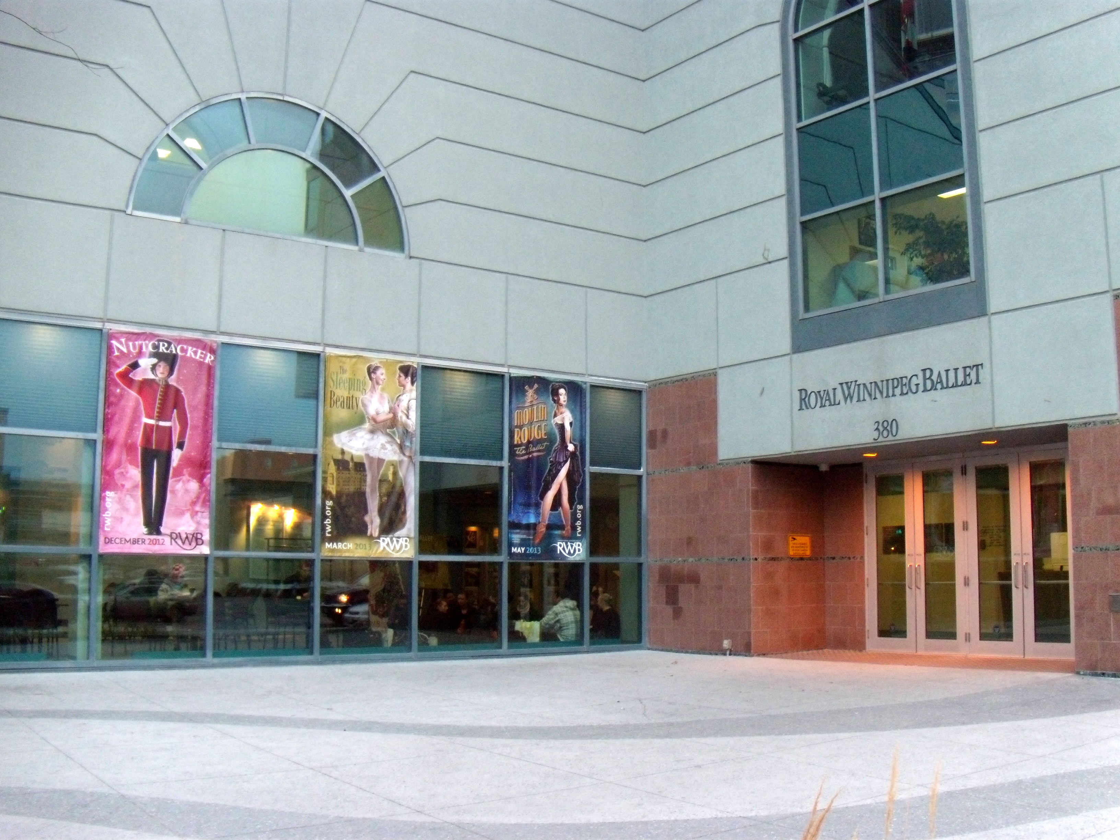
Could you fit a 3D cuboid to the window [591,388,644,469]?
[{"bbox_3d":[0.792,0.121,16.473,0.946,1.157,0.100,5,-8,-35],"label":"window"}]

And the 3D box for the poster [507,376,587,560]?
[{"bbox_3d":[-0.132,0.654,15.682,1.273,2.440,0.050,5,-8,-35],"label":"poster"}]

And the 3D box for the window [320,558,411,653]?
[{"bbox_3d":[-2.398,2.303,14.470,1.180,1.134,0.100,5,-10,-32],"label":"window"}]

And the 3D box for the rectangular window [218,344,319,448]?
[{"bbox_3d":[-3.515,-0.276,14.120,1.197,1.170,0.100,5,-10,-32],"label":"rectangular window"}]

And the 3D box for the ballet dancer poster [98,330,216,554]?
[{"bbox_3d":[-4.572,0.263,13.289,1.178,2.484,0.040,5,-10,-32],"label":"ballet dancer poster"}]

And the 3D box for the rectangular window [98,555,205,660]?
[{"bbox_3d":[-4.577,2.098,13.095,1.154,1.130,0.100,5,-10,-32],"label":"rectangular window"}]

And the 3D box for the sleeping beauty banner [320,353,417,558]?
[{"bbox_3d":[-2.281,0.444,14.151,1.239,2.419,0.050,5,-8,-35],"label":"sleeping beauty banner"}]

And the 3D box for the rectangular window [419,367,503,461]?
[{"bbox_3d":[-1.308,-0.066,15.512,1.215,1.171,0.100,5,-10,-32],"label":"rectangular window"}]

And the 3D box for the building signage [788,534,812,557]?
[{"bbox_3d":[3.260,1.708,15.831,0.380,0.290,0.030,5,-10,-32],"label":"building signage"}]

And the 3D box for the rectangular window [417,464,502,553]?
[{"bbox_3d":[-1.310,1.184,15.331,1.200,1.186,0.100,5,-10,-32],"label":"rectangular window"}]

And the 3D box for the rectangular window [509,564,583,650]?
[{"bbox_3d":[-0.183,2.462,15.501,1.227,1.121,0.100,5,-8,-35],"label":"rectangular window"}]

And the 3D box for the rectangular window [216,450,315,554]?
[{"bbox_3d":[-3.517,0.974,13.940,1.192,1.197,0.100,5,-10,-32],"label":"rectangular window"}]

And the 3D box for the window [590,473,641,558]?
[{"bbox_3d":[0.774,1.341,16.320,0.925,1.170,0.100,5,-8,-35],"label":"window"}]

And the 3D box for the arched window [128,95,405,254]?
[{"bbox_3d":[-3.329,-3.018,13.849,3.447,1.723,0.150,5,-8,-35],"label":"arched window"}]

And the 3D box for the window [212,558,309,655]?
[{"bbox_3d":[-3.502,2.192,13.775,1.170,1.139,0.100,5,-10,-32],"label":"window"}]

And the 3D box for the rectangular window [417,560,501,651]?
[{"bbox_3d":[-1.267,2.352,14.729,1.231,1.116,0.100,5,-8,-35],"label":"rectangular window"}]

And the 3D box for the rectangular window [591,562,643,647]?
[{"bbox_3d":[0.771,2.559,16.180,0.913,1.127,0.100,5,-8,-35],"label":"rectangular window"}]

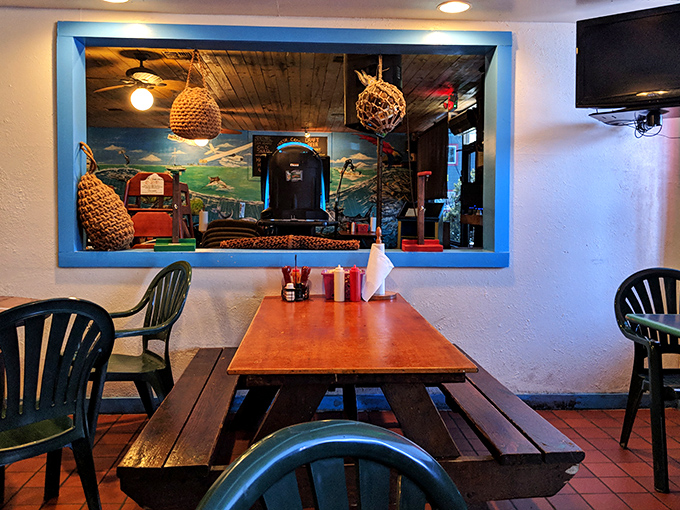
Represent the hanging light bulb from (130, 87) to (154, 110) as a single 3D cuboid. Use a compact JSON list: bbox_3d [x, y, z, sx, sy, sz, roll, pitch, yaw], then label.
[{"bbox_3d":[-1.863,-1.470,5.000,0.210,0.215,0.210,0,4,-3],"label":"hanging light bulb"}]

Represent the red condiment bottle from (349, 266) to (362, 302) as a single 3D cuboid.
[{"bbox_3d":[0.083,0.155,2.870,0.058,0.200,0.058,0,4,-3],"label":"red condiment bottle"}]

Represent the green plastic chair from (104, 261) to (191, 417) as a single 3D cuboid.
[{"bbox_3d":[-1.050,0.495,2.660,0.580,0.910,0.570,-2,5,-33],"label":"green plastic chair"}]

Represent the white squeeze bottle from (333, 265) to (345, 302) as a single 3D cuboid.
[{"bbox_3d":[-0.004,0.155,2.870,0.058,0.200,0.058,0,4,-3],"label":"white squeeze bottle"}]

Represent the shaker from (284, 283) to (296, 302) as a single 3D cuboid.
[{"bbox_3d":[-0.267,0.202,2.860,0.055,0.102,0.055,0,4,-3],"label":"shaker"}]

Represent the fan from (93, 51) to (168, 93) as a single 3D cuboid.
[{"bbox_3d":[-1.875,-1.735,5.000,1.250,0.360,1.250,0,4,-3],"label":"fan"}]

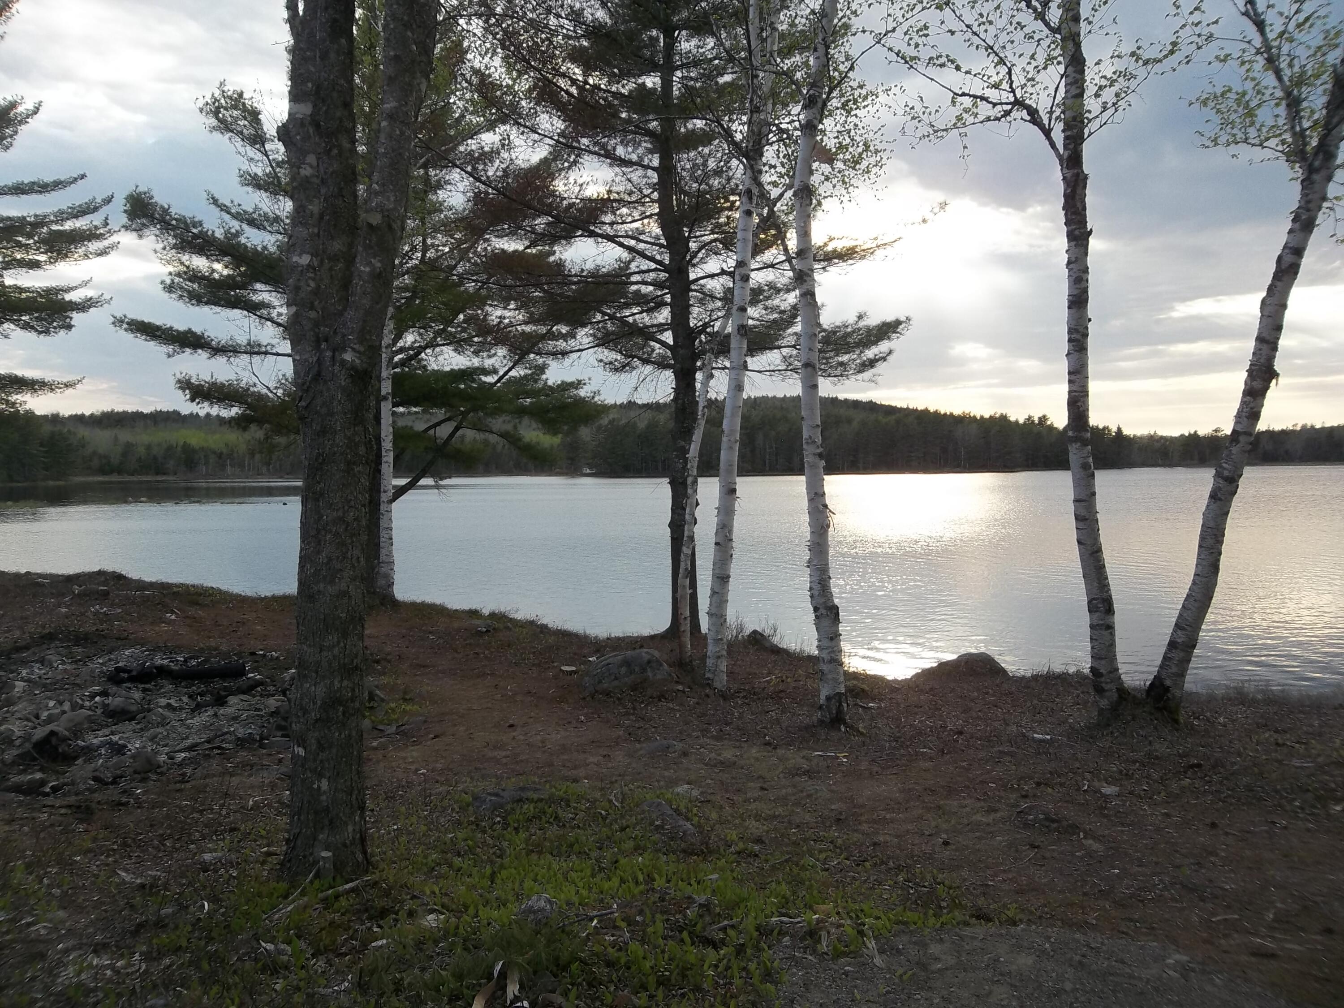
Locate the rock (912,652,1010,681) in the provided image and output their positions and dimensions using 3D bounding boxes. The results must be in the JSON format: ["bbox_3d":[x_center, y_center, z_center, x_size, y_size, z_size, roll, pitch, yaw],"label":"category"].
[{"bbox_3d":[2.259,1.221,8.200,0.700,0.220,0.500,-1,2,0],"label":"rock"}]

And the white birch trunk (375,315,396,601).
[{"bbox_3d":[-3.828,-0.610,14.000,0.200,3.800,0.200,-1,2,-15],"label":"white birch trunk"}]

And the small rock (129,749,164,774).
[{"bbox_3d":[-2.850,1.387,5.680,0.185,0.125,0.160,-2,2,-25],"label":"small rock"}]

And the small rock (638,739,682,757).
[{"bbox_3d":[-0.069,1.378,5.980,0.245,0.060,0.180,-1,2,-10],"label":"small rock"}]

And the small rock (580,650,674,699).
[{"bbox_3d":[-0.330,1.219,7.750,0.660,0.270,0.480,-1,2,-15],"label":"small rock"}]

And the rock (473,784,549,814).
[{"bbox_3d":[-0.790,1.404,5.120,0.360,0.085,0.260,-1,2,-12],"label":"rock"}]

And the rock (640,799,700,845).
[{"bbox_3d":[-0.009,1.396,4.600,0.250,0.140,0.250,-1,2,0],"label":"rock"}]

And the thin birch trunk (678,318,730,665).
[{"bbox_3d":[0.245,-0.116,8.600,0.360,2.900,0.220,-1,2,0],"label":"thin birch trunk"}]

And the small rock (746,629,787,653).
[{"bbox_3d":[0.878,1.286,9.800,0.390,0.210,0.320,0,2,5],"label":"small rock"}]

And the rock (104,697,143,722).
[{"bbox_3d":[-3.634,1.337,6.950,0.250,0.145,0.200,-2,2,-27],"label":"rock"}]

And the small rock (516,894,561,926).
[{"bbox_3d":[-0.468,1.413,3.650,0.145,0.095,0.130,-1,2,-8],"label":"small rock"}]

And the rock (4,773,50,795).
[{"bbox_3d":[-3.296,1.428,5.350,0.240,0.100,0.180,-2,2,-32],"label":"rock"}]

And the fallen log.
[{"bbox_3d":[-3.596,1.278,8.050,0.620,0.110,0.110,-1,2,-16],"label":"fallen log"}]

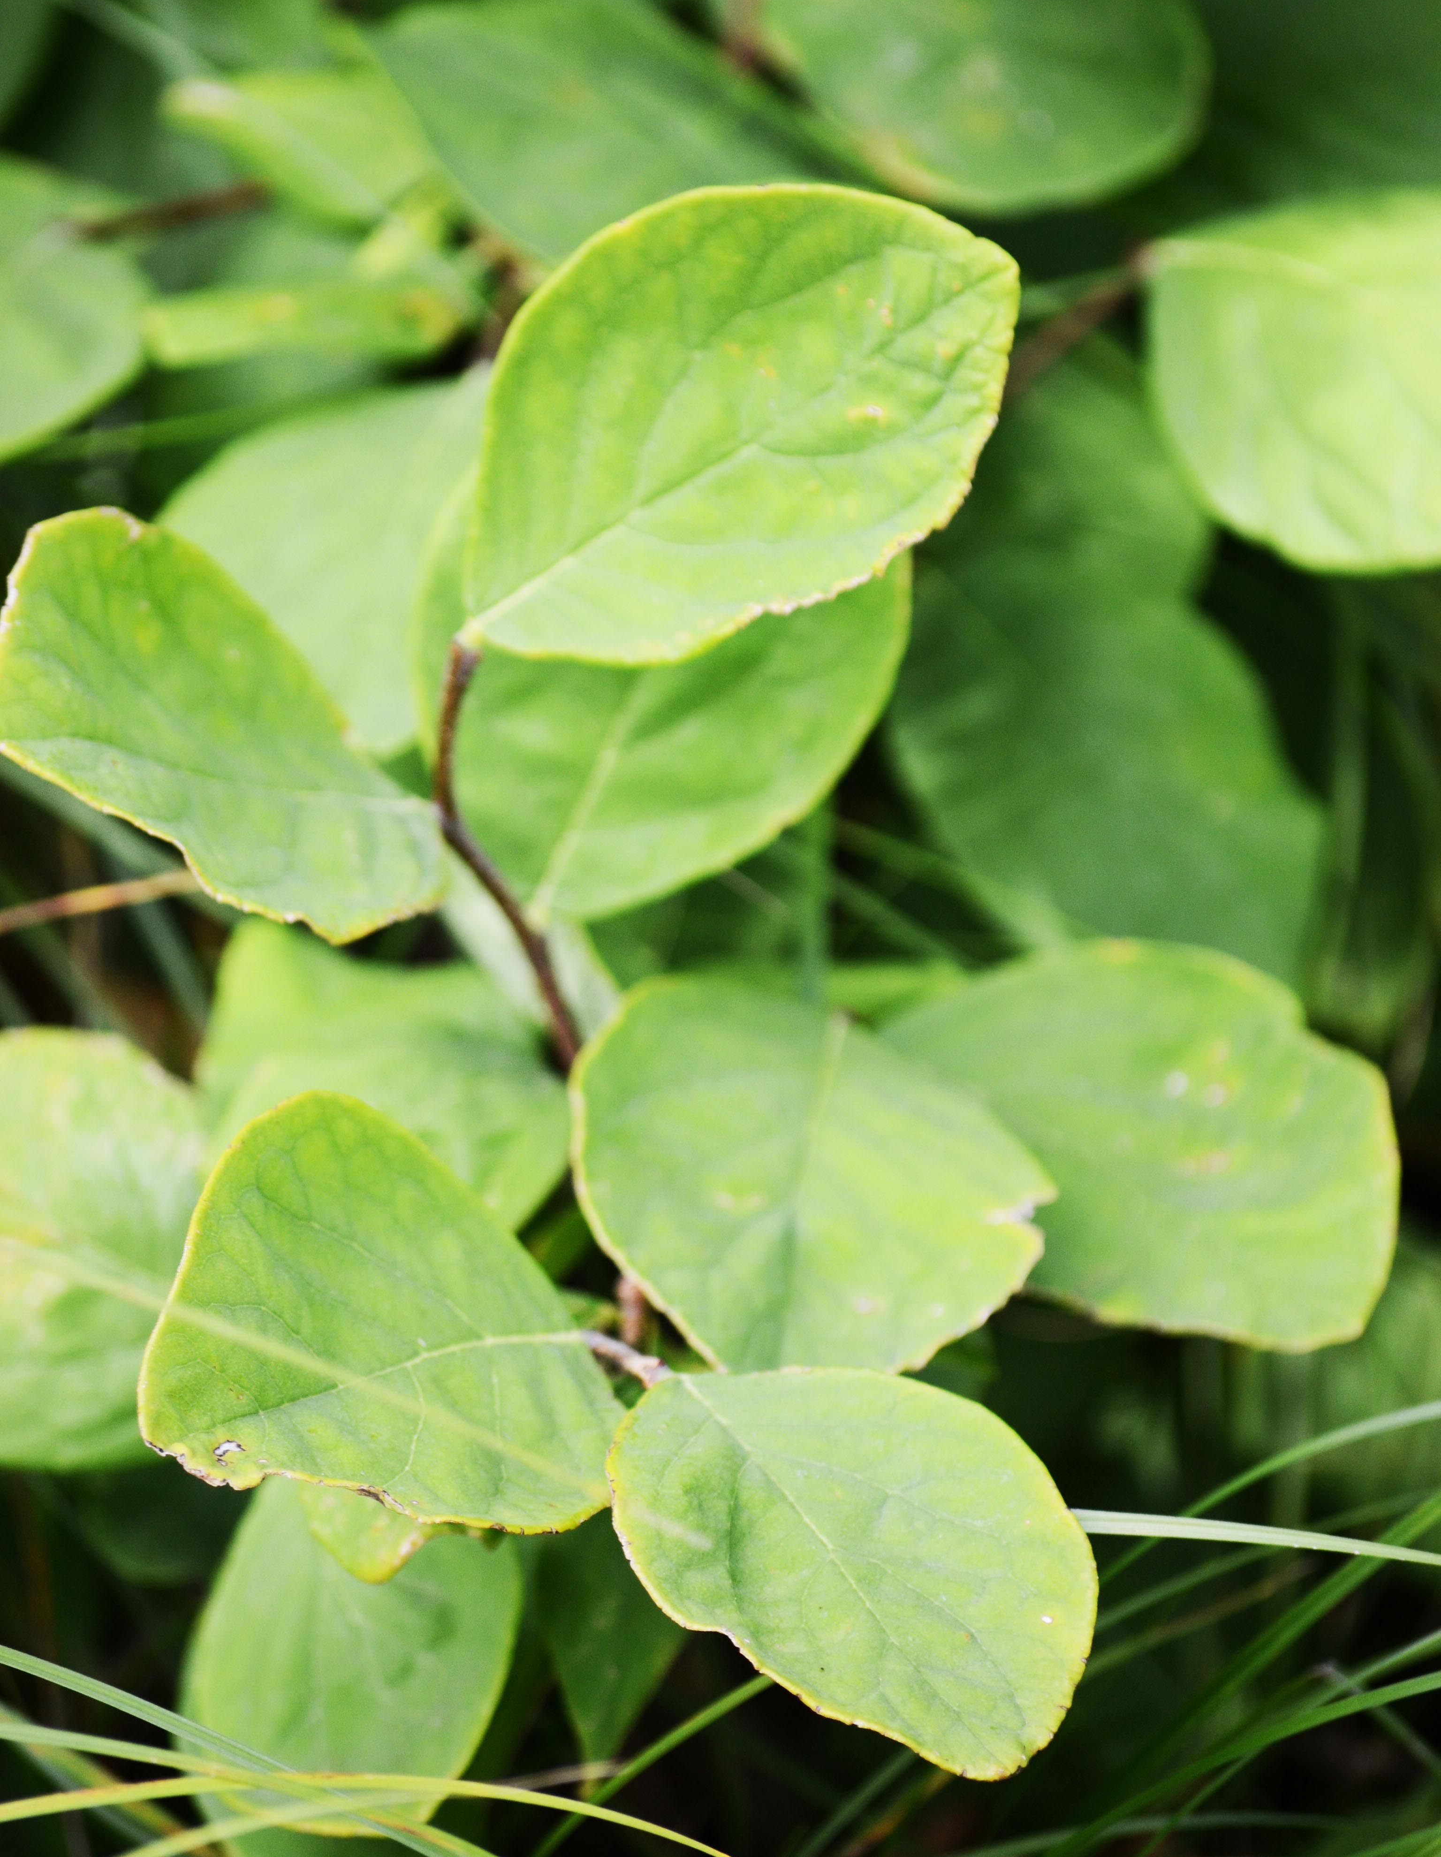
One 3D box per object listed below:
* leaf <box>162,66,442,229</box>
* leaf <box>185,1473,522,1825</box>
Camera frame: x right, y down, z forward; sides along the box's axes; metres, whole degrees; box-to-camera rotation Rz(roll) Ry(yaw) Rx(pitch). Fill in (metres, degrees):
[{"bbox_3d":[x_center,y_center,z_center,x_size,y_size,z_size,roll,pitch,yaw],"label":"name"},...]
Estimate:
[{"bbox_3d":[-0.047,-0.089,1.700,0.037,0.009,0.027,12,37,7],"label":"leaf"},{"bbox_3d":[-0.040,0.077,1.610,0.037,0.010,0.047,5,60,3],"label":"leaf"}]

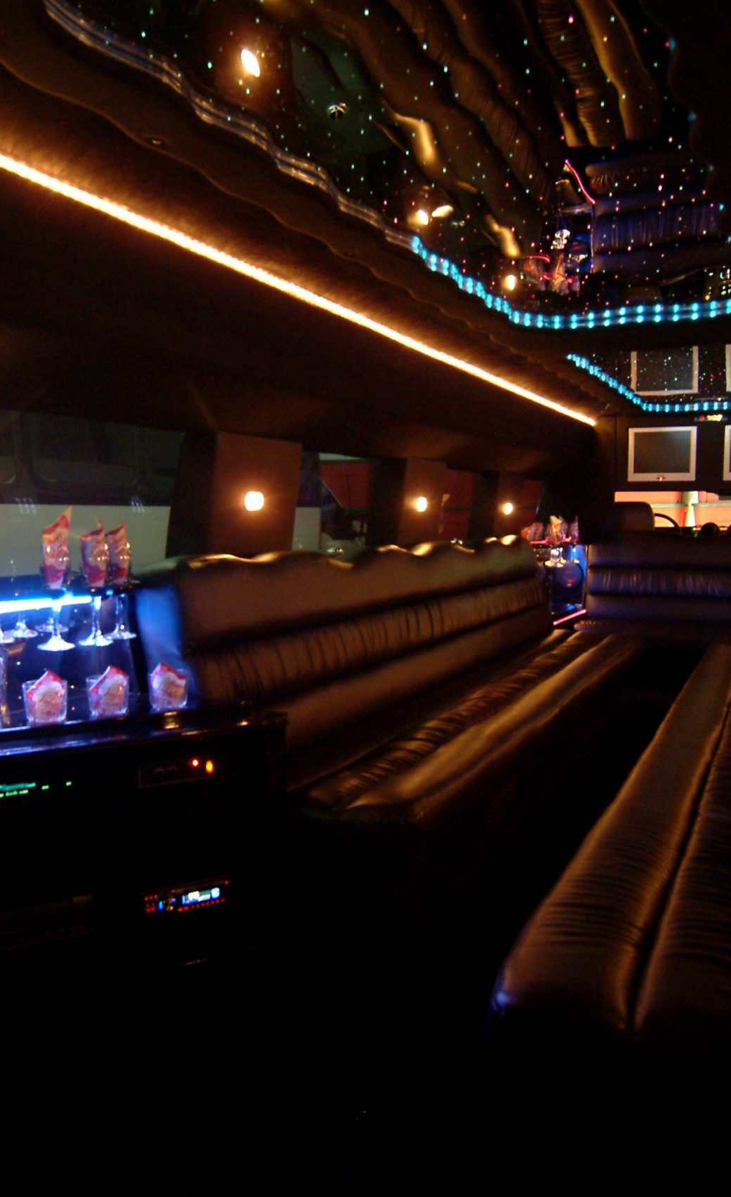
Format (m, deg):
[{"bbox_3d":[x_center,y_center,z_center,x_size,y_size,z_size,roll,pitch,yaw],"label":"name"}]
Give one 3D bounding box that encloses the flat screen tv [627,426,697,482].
[{"bbox_3d":[1.731,-0.839,5.230,0.372,0.305,0.060,3,6,25],"label":"flat screen tv"}]

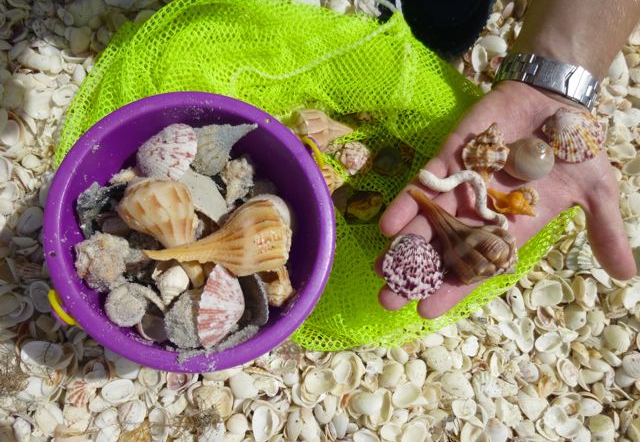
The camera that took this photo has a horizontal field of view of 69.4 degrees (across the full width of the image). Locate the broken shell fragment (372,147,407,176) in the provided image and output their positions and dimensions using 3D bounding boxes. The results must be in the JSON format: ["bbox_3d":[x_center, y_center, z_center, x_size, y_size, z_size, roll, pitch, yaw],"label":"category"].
[{"bbox_3d":[0.064,-0.055,0.430,0.031,0.018,0.029,-6,79,-4],"label":"broken shell fragment"}]

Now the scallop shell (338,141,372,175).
[{"bbox_3d":[0.032,-0.058,0.425,0.032,0.022,0.032,-11,79,-5],"label":"scallop shell"}]

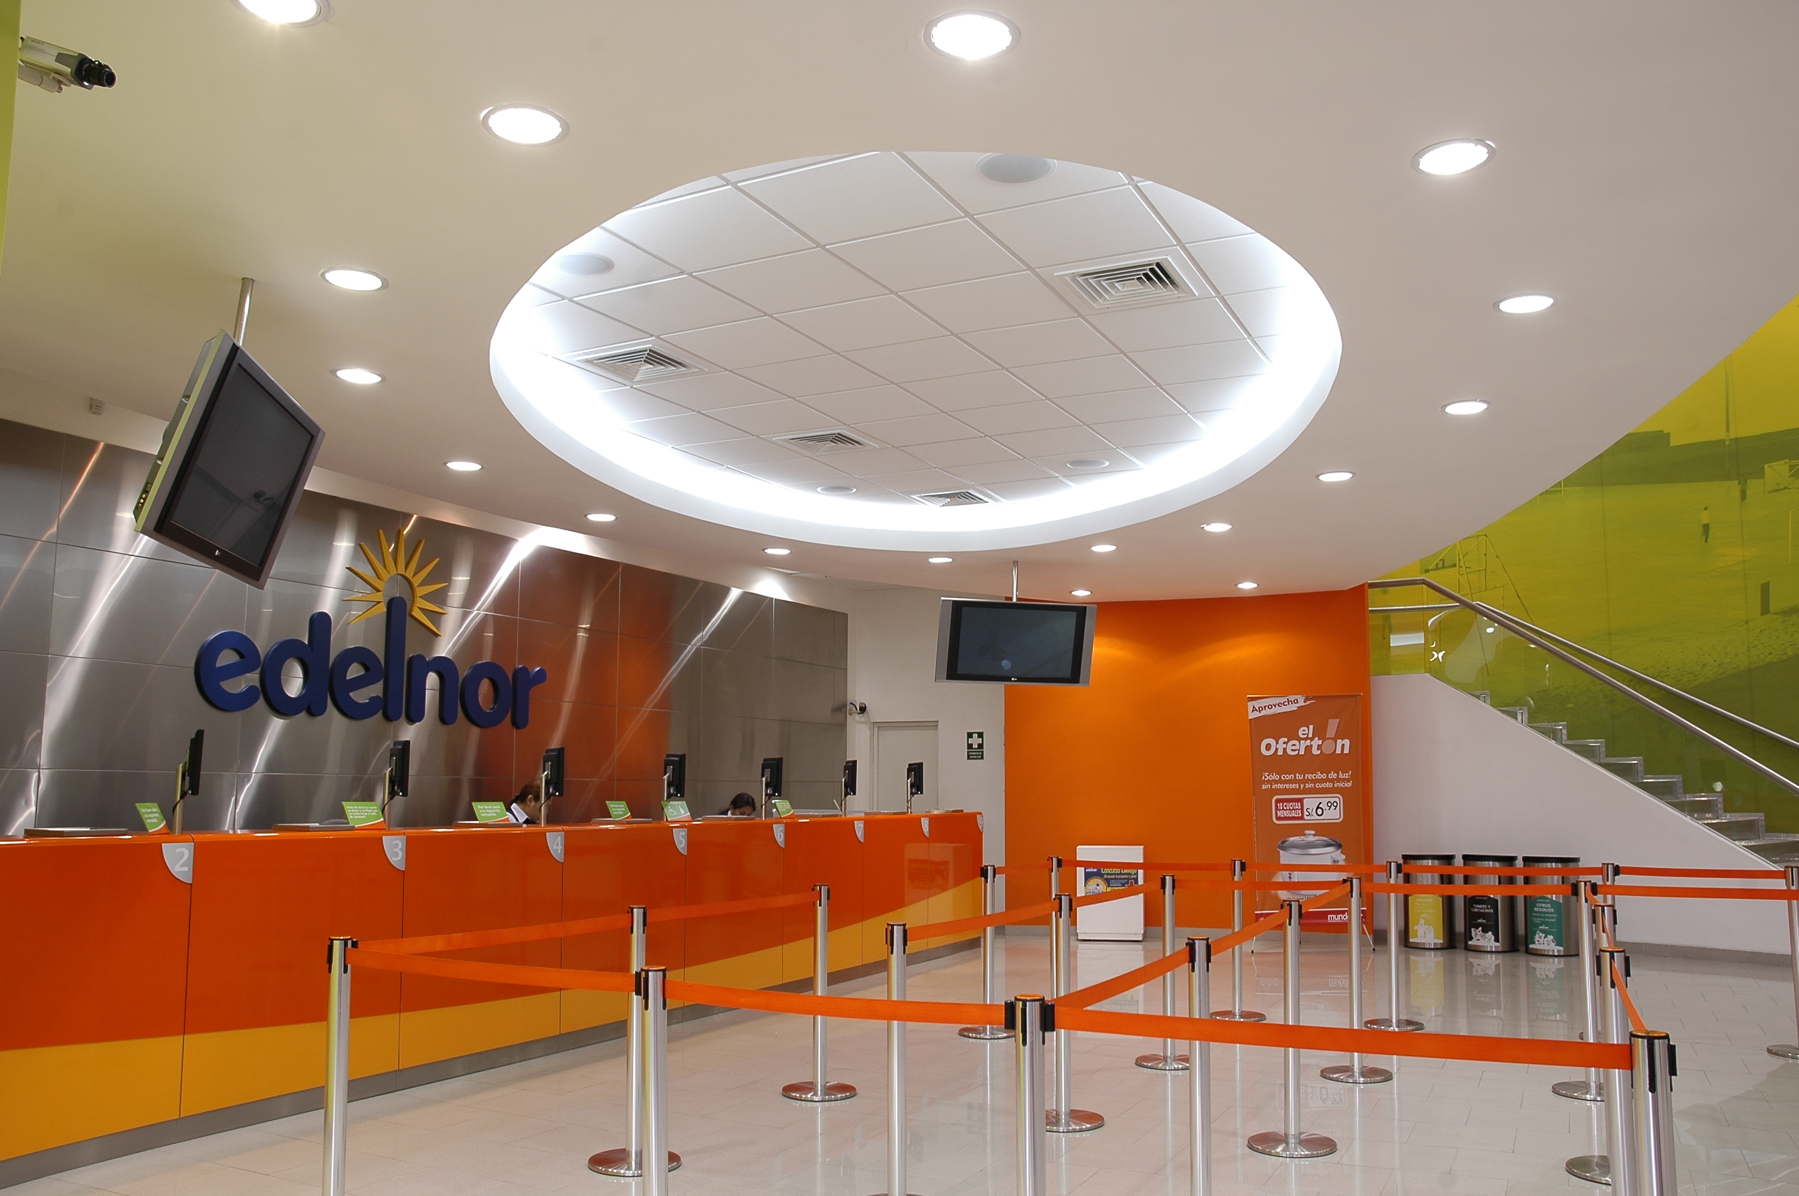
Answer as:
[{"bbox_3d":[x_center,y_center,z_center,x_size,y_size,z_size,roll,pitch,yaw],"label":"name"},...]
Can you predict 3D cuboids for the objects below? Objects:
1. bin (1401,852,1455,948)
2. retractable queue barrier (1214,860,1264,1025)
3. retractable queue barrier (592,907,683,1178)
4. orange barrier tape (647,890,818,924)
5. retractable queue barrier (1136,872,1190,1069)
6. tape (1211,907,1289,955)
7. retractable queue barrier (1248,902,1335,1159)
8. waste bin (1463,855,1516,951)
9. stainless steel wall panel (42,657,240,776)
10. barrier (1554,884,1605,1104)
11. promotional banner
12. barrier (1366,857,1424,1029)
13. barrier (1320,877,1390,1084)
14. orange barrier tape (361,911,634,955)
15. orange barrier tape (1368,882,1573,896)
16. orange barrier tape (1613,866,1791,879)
[{"bbox_3d":[4.614,2.647,11.755,0.455,0.805,0.450,-5,-9,32],"label":"bin"},{"bbox_3d":[2.203,2.214,8.761,0.356,0.990,0.356,-4,-9,27],"label":"retractable queue barrier"},{"bbox_3d":[-1.002,1.677,5.181,0.348,0.957,0.348,1,-8,-11],"label":"retractable queue barrier"},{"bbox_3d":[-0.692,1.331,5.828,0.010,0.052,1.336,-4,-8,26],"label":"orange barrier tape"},{"bbox_3d":[1.397,1.934,7.025,0.348,0.957,0.348,-1,-8,11],"label":"retractable queue barrier"},{"bbox_3d":[1.290,1.204,4.896,0.015,0.057,1.601,-4,-9,25],"label":"tape"},{"bbox_3d":[1.631,1.752,5.582,0.356,0.990,0.356,-4,-9,27],"label":"retractable queue barrier"},{"bbox_3d":[5.421,2.802,12.409,0.470,0.856,0.455,-6,-10,35],"label":"waste bin"},{"bbox_3d":[-4.358,0.699,7.815,0.030,0.619,1.188,-4,-9,27],"label":"stainless steel wall panel"},{"bbox_3d":[3.189,1.800,6.247,0.348,0.957,0.348,-4,-8,26],"label":"barrier"},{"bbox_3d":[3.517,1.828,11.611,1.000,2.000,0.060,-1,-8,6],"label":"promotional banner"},{"bbox_3d":[2.930,2.062,8.036,0.348,0.957,0.348,-3,-8,19],"label":"barrier"},{"bbox_3d":[2.351,1.948,6.937,0.356,0.990,0.356,-4,-9,27],"label":"barrier"},{"bbox_3d":[-1.395,1.204,4.832,0.015,0.057,1.272,-5,-9,31],"label":"orange barrier tape"},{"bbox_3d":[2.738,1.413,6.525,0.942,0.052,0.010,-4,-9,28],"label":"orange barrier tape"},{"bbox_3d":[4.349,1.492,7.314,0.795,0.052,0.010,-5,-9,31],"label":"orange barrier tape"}]

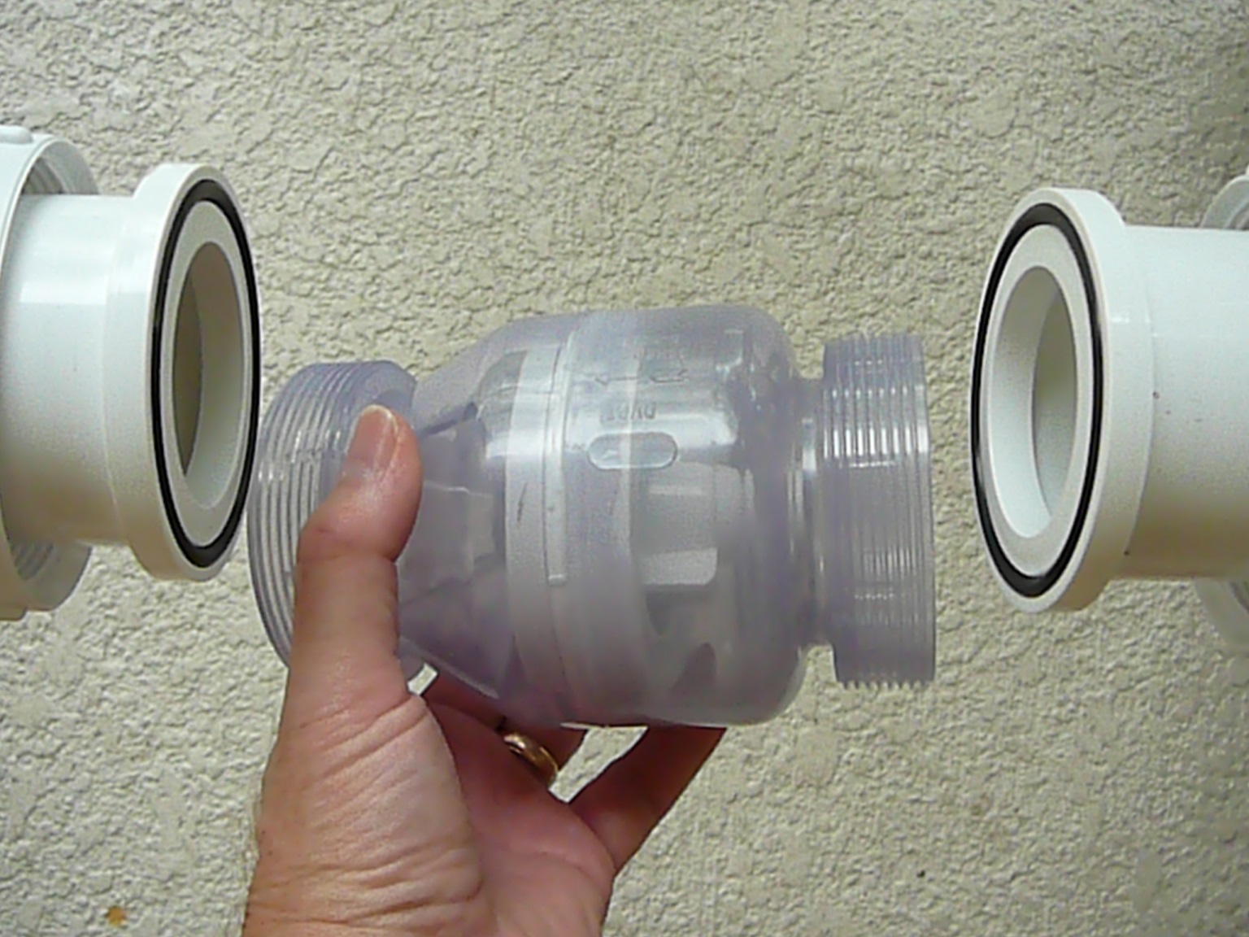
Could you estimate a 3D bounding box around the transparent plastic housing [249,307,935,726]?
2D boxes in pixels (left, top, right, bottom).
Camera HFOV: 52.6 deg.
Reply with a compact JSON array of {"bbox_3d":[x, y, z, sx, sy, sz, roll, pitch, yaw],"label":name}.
[{"bbox_3d":[-0.003,0.012,0.311,0.151,0.100,0.100,-2,6,12],"label":"transparent plastic housing"}]

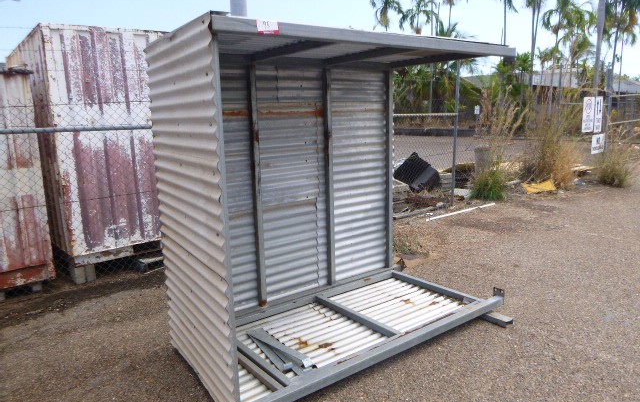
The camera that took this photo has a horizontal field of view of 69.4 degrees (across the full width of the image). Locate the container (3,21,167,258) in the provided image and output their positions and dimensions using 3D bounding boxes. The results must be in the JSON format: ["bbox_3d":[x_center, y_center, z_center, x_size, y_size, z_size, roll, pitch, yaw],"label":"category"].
[{"bbox_3d":[-2.400,-0.828,6.246,2.440,2.380,2.550,-10,13,-38],"label":"container"}]

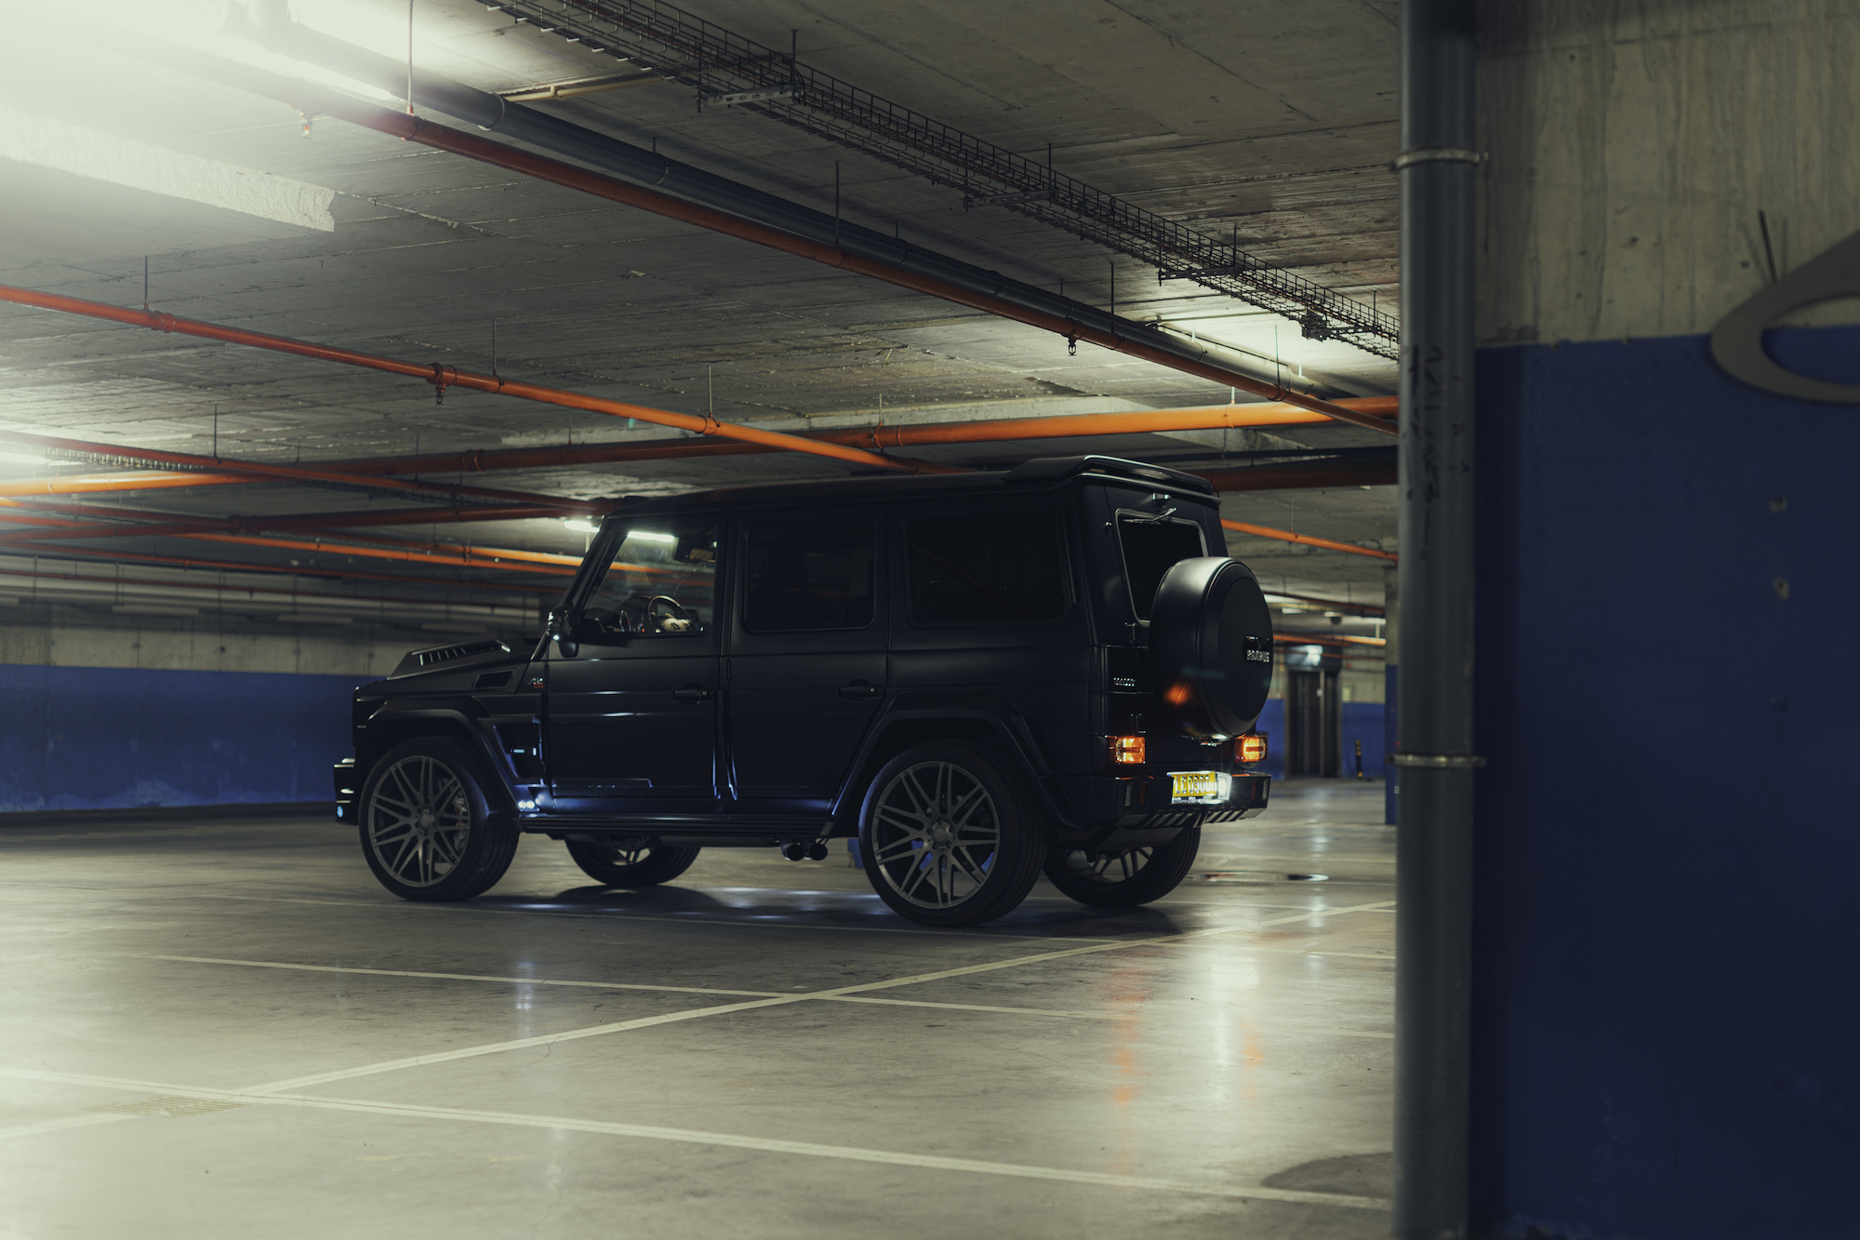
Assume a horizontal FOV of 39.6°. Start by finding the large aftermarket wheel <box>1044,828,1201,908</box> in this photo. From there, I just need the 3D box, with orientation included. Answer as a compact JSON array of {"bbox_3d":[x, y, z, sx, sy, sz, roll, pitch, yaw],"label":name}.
[{"bbox_3d":[0.880,0.976,12.352,0.790,0.790,0.300,-1,-3,30],"label":"large aftermarket wheel"}]

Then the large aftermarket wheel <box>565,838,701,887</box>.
[{"bbox_3d":[-1.583,1.025,13.784,0.790,0.790,0.300,-1,-3,30],"label":"large aftermarket wheel"}]

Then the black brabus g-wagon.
[{"bbox_3d":[-0.587,0.367,12.337,4.580,1.990,1.950,-1,-3,30],"label":"black brabus g-wagon"}]

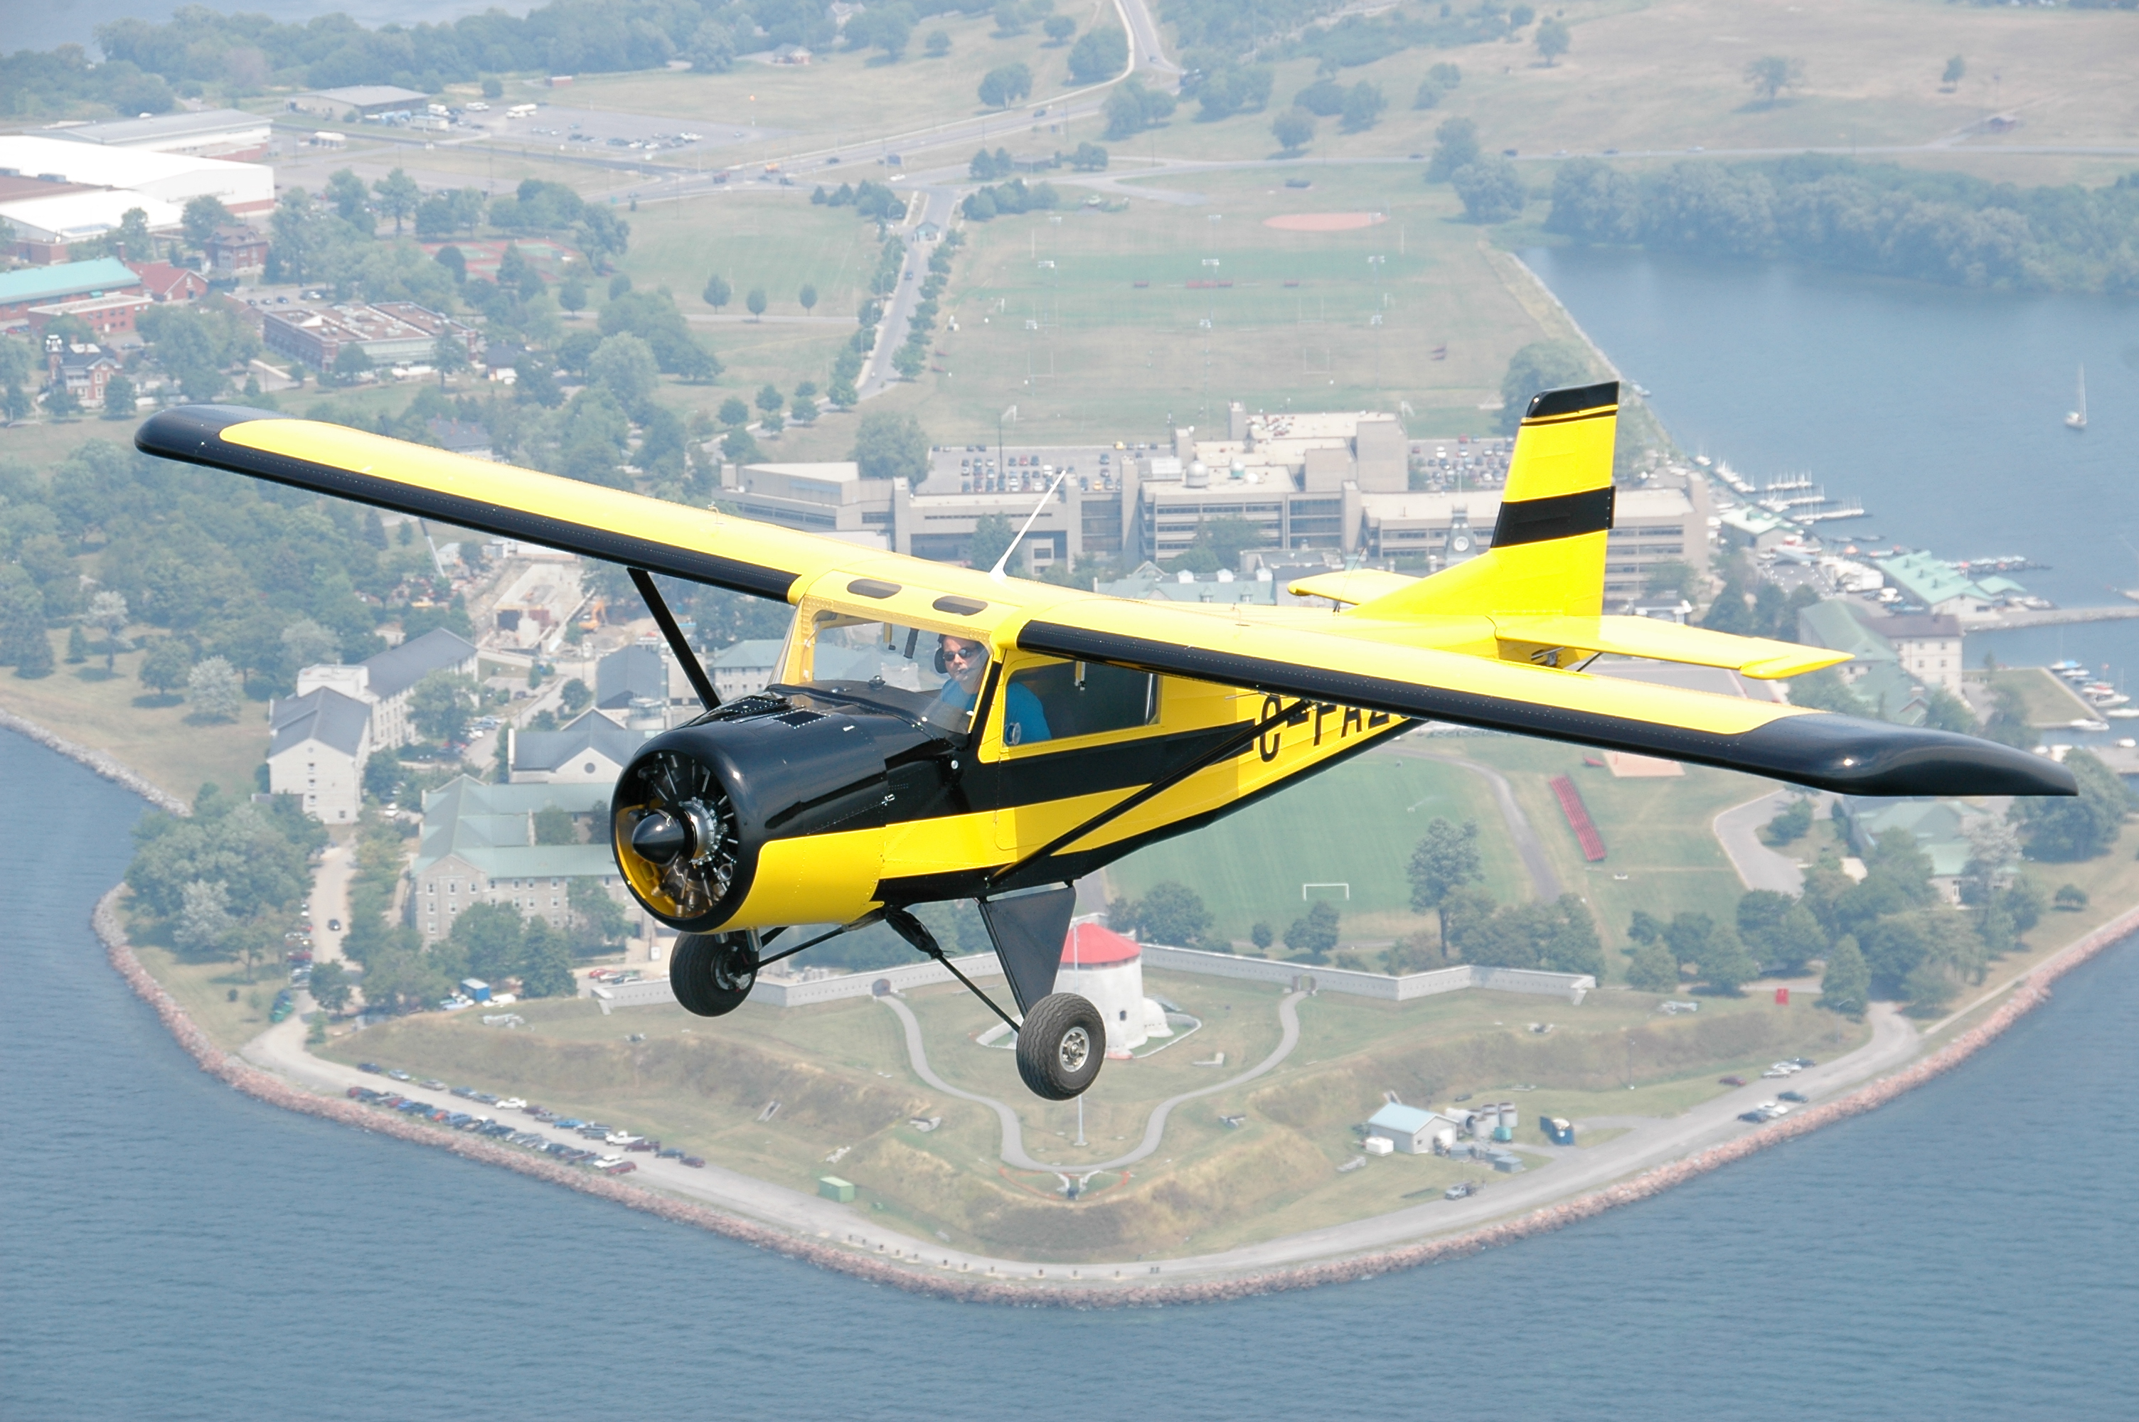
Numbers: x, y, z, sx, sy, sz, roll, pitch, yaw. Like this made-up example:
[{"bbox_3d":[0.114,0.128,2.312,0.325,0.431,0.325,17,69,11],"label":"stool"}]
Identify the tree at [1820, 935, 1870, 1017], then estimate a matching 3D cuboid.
[{"bbox_3d":[126.430,42.836,1190.114,7.770,12.448,7.770,0,11,6],"label":"tree"}]

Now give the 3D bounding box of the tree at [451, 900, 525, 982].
[{"bbox_3d":[-98.960,39.160,1237.550,12.620,13.880,12.620,-2,12,0],"label":"tree"}]

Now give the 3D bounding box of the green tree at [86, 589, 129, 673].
[{"bbox_3d":[-197.530,-16.420,1495.930,8.910,16.790,8.910,-2,12,0],"label":"green tree"}]

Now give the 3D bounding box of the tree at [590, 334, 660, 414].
[{"bbox_3d":[-108.280,-81.190,1769.910,16.830,20.130,16.830,-2,12,0],"label":"tree"}]

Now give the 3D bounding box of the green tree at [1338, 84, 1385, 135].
[{"bbox_3d":[87.870,-180.980,2187.800,13.780,13.600,13.780,-2,12,0],"label":"green tree"}]

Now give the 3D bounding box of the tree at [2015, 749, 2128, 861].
[{"bbox_3d":[179.317,16.237,1306.747,19.766,18.801,19.766,0,11,8],"label":"tree"}]

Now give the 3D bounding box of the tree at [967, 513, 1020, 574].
[{"bbox_3d":[-16.270,-34.340,1555.610,11.760,15.610,11.760,-2,12,0],"label":"tree"}]

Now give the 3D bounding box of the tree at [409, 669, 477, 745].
[{"bbox_3d":[-119.340,-0.383,1390.284,13.060,14.540,12.670,-2,13,0],"label":"tree"}]

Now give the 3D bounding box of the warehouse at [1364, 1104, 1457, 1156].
[{"bbox_3d":[52.884,63.916,1122.228,9.241,4.941,10.262,-11,15,-39],"label":"warehouse"}]

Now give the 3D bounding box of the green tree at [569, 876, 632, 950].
[{"bbox_3d":[-80.324,34.505,1242.826,10.540,12.190,10.220,-2,13,0],"label":"green tree"}]

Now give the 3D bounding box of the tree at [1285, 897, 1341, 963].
[{"bbox_3d":[41.180,36.950,1239.530,9.090,9.210,9.090,-2,12,0],"label":"tree"}]

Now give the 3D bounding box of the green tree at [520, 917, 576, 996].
[{"bbox_3d":[-87.290,40.950,1219.080,9.080,13.680,9.080,-2,12,0],"label":"green tree"}]

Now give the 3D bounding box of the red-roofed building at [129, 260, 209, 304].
[{"bbox_3d":[-234.553,-111.488,1889.365,18.500,8.000,15.000,11,18,43],"label":"red-roofed building"}]

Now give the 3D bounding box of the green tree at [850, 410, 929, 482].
[{"bbox_3d":[-40.130,-57.917,1619.892,17.820,16.820,17.280,-2,13,0],"label":"green tree"}]

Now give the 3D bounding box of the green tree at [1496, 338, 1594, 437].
[{"bbox_3d":[117.010,-79.706,1786.302,23.739,21.488,23.739,-1,11,4],"label":"green tree"}]

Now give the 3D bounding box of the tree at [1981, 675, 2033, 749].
[{"bbox_3d":[173.168,1.131,1349.850,9.900,14.210,9.600,-2,13,0],"label":"tree"}]

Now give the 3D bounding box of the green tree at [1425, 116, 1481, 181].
[{"bbox_3d":[105.712,-155.279,2015.122,15.230,16.960,14.780,-2,13,0],"label":"green tree"}]

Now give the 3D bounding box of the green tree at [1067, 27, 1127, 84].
[{"bbox_3d":[8.214,-194.263,2164.356,17.850,15.650,17.310,-2,13,0],"label":"green tree"}]

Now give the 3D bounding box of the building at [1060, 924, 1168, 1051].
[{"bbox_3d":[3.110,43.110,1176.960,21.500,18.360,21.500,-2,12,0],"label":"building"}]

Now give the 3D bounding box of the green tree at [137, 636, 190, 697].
[{"bbox_3d":[-185.917,-9.333,1497.210,10.459,12.040,10.459,-3,11,-7],"label":"green tree"}]

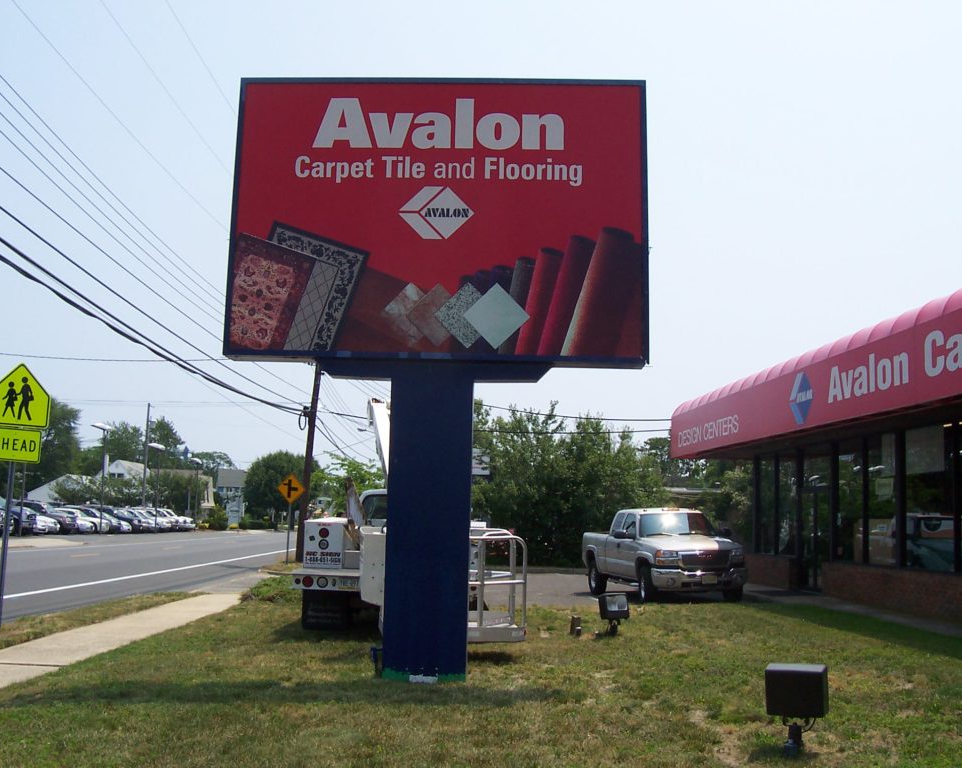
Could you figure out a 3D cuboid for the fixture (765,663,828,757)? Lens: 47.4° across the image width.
[{"bbox_3d":[2.205,2.275,7.650,0.420,0.650,0.240,0,-7,14],"label":"fixture"}]

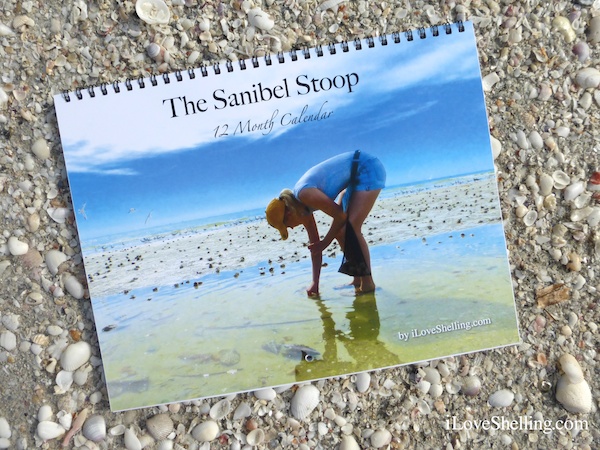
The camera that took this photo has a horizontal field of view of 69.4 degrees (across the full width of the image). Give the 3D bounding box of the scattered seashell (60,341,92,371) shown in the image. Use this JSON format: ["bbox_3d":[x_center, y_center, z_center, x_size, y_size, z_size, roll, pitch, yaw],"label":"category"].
[{"bbox_3d":[-0.153,0.090,0.297,0.024,0.010,0.017,-41,91,2],"label":"scattered seashell"}]

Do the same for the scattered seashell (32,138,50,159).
[{"bbox_3d":[-0.175,-0.052,0.294,0.011,0.006,0.013,-29,91,1],"label":"scattered seashell"}]

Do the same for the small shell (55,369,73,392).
[{"bbox_3d":[-0.159,0.106,0.292,0.011,0.005,0.014,12,91,0],"label":"small shell"}]

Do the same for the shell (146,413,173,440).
[{"bbox_3d":[-0.094,0.136,0.291,0.017,0.007,0.016,-20,90,1],"label":"shell"}]

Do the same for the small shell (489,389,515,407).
[{"bbox_3d":[0.138,0.119,0.297,0.018,0.007,0.011,-15,92,1],"label":"small shell"}]

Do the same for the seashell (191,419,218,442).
[{"bbox_3d":[-0.063,0.139,0.292,0.017,0.006,0.013,-14,90,1],"label":"seashell"}]

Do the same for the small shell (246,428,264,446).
[{"bbox_3d":[-0.030,0.143,0.292,0.009,0.005,0.012,34,91,0],"label":"small shell"}]

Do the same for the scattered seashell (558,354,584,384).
[{"bbox_3d":[0.184,0.098,0.294,0.011,0.009,0.020,-30,91,1],"label":"scattered seashell"}]

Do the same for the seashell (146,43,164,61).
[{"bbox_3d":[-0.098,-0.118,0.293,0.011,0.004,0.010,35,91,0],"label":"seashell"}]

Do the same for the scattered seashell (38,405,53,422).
[{"bbox_3d":[-0.176,0.131,0.300,0.009,0.006,0.013,15,92,0],"label":"scattered seashell"}]

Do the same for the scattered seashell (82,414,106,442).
[{"bbox_3d":[-0.138,0.137,0.291,0.015,0.007,0.017,8,91,0],"label":"scattered seashell"}]

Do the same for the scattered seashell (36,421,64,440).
[{"bbox_3d":[-0.173,0.142,0.300,0.019,0.007,0.012,6,92,0],"label":"scattered seashell"}]

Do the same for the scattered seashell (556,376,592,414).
[{"bbox_3d":[0.184,0.114,0.290,0.023,0.009,0.023,5,91,0],"label":"scattered seashell"}]

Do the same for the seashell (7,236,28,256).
[{"bbox_3d":[-0.192,0.015,0.296,0.014,0.007,0.011,37,92,-1],"label":"seashell"}]

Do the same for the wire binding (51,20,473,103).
[{"bbox_3d":[-0.024,-0.108,0.286,0.267,0.008,0.008,-10,92,1],"label":"wire binding"}]

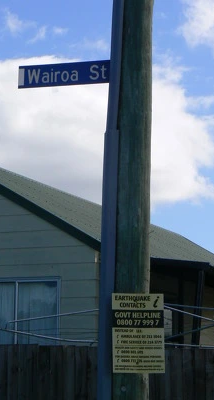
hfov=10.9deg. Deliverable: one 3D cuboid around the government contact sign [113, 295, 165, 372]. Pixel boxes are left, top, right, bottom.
[{"bbox_3d":[0.228,0.969,8.150,0.382,0.575,0.012,-1,-7,3],"label":"government contact sign"}]

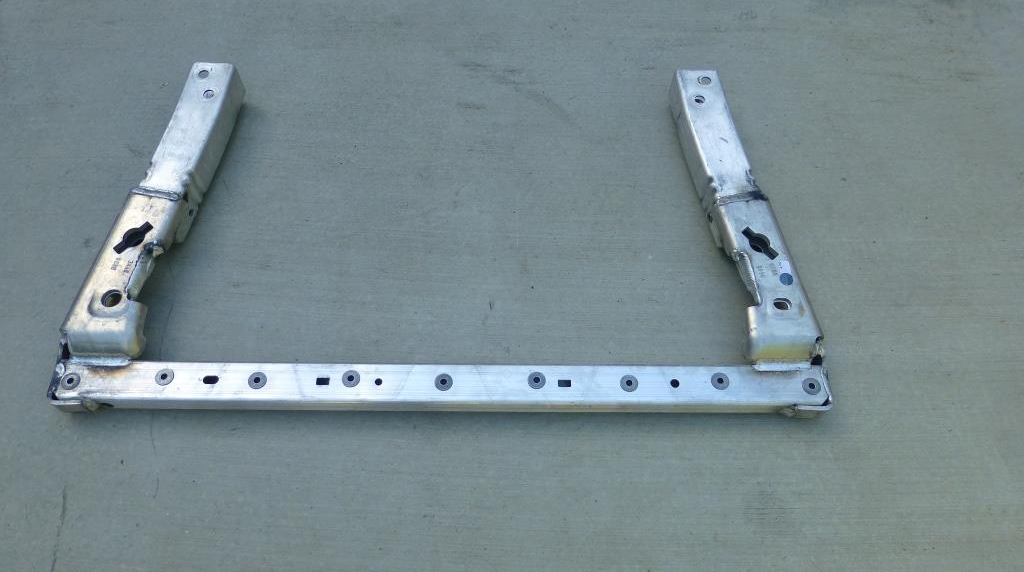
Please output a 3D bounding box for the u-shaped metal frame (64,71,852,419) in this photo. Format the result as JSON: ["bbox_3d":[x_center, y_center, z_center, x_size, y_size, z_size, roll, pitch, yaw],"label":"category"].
[{"bbox_3d":[-0.081,-0.087,0.954,0.920,0.074,0.514,0,62,0],"label":"u-shaped metal frame"}]

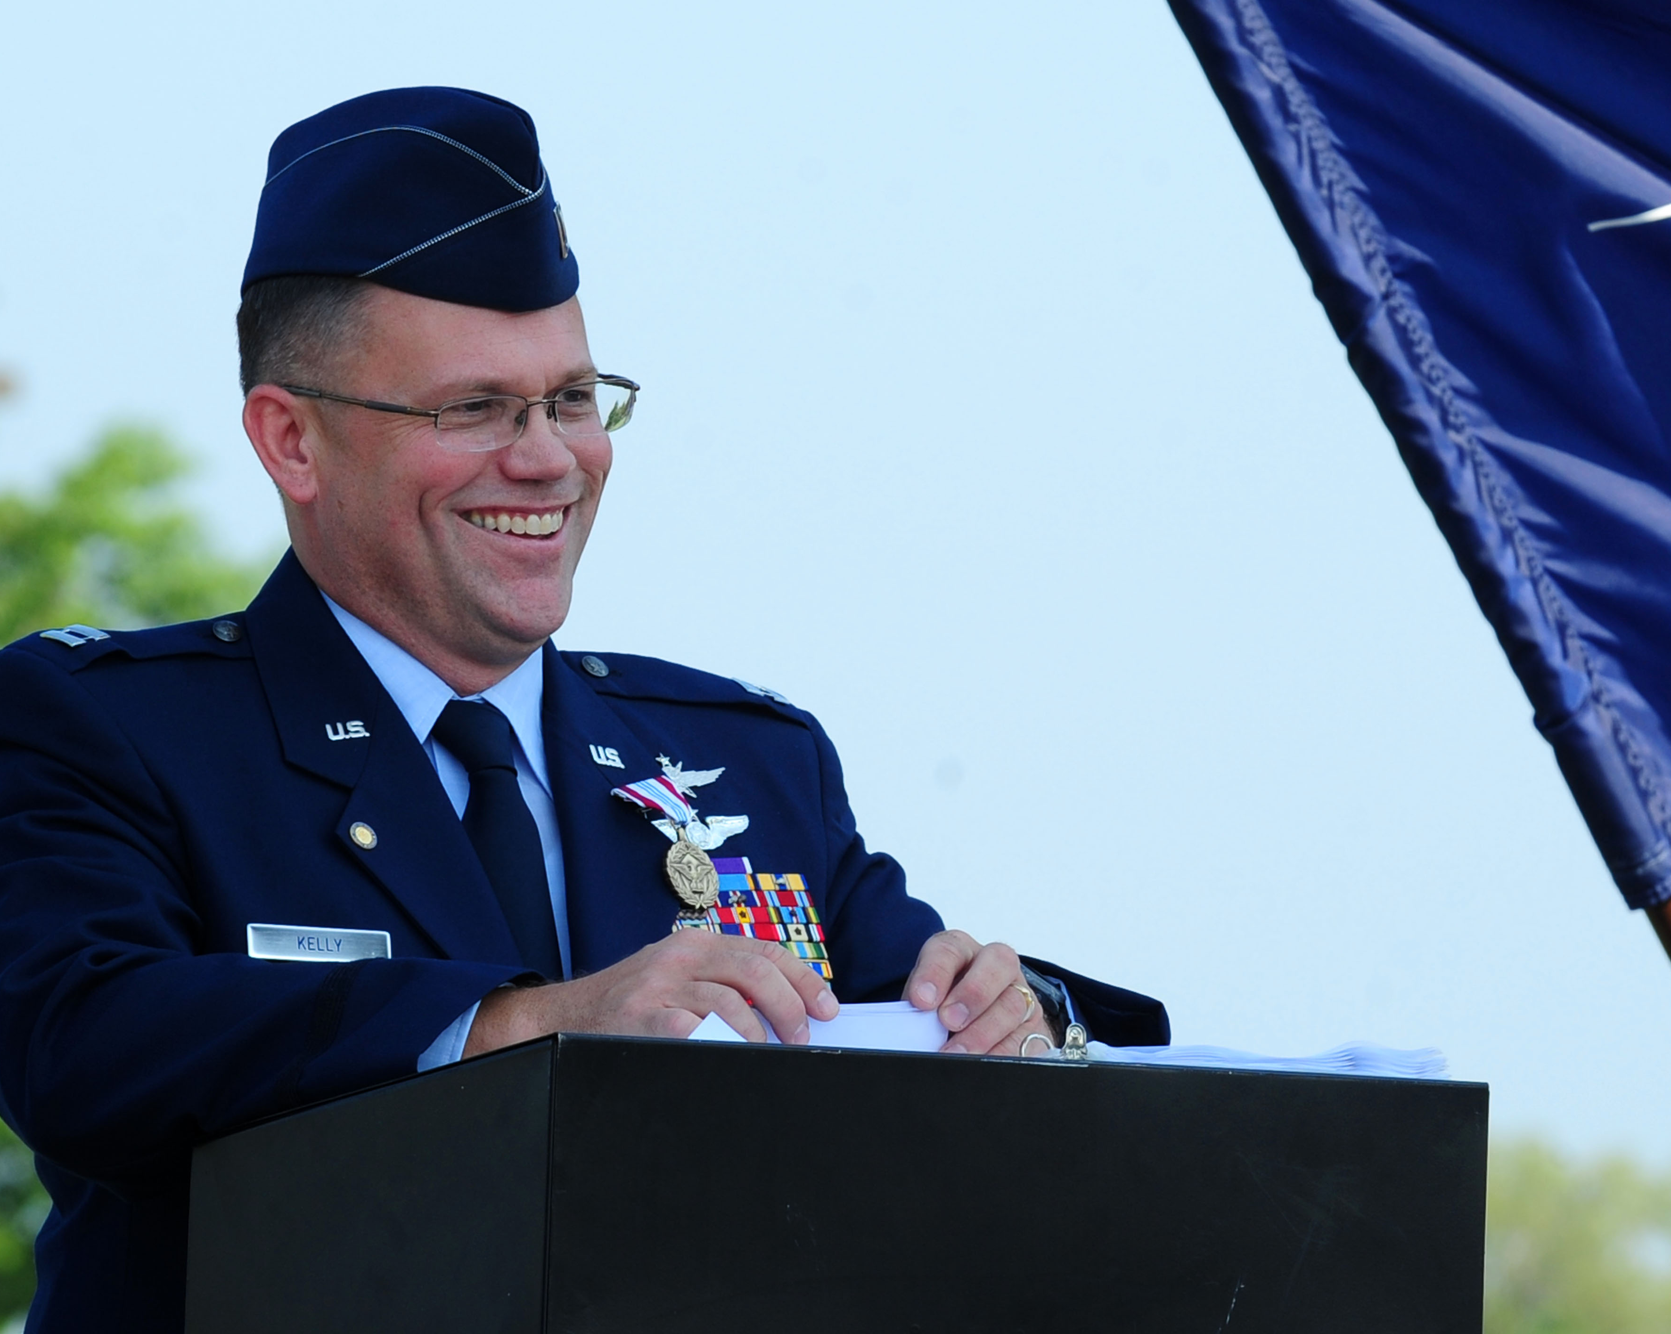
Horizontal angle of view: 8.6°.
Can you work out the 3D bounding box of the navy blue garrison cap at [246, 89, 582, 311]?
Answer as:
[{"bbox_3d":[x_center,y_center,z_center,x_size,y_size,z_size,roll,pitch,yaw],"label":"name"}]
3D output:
[{"bbox_3d":[-0.225,-0.250,5.900,0.160,0.116,0.207,-5,10,-44],"label":"navy blue garrison cap"}]

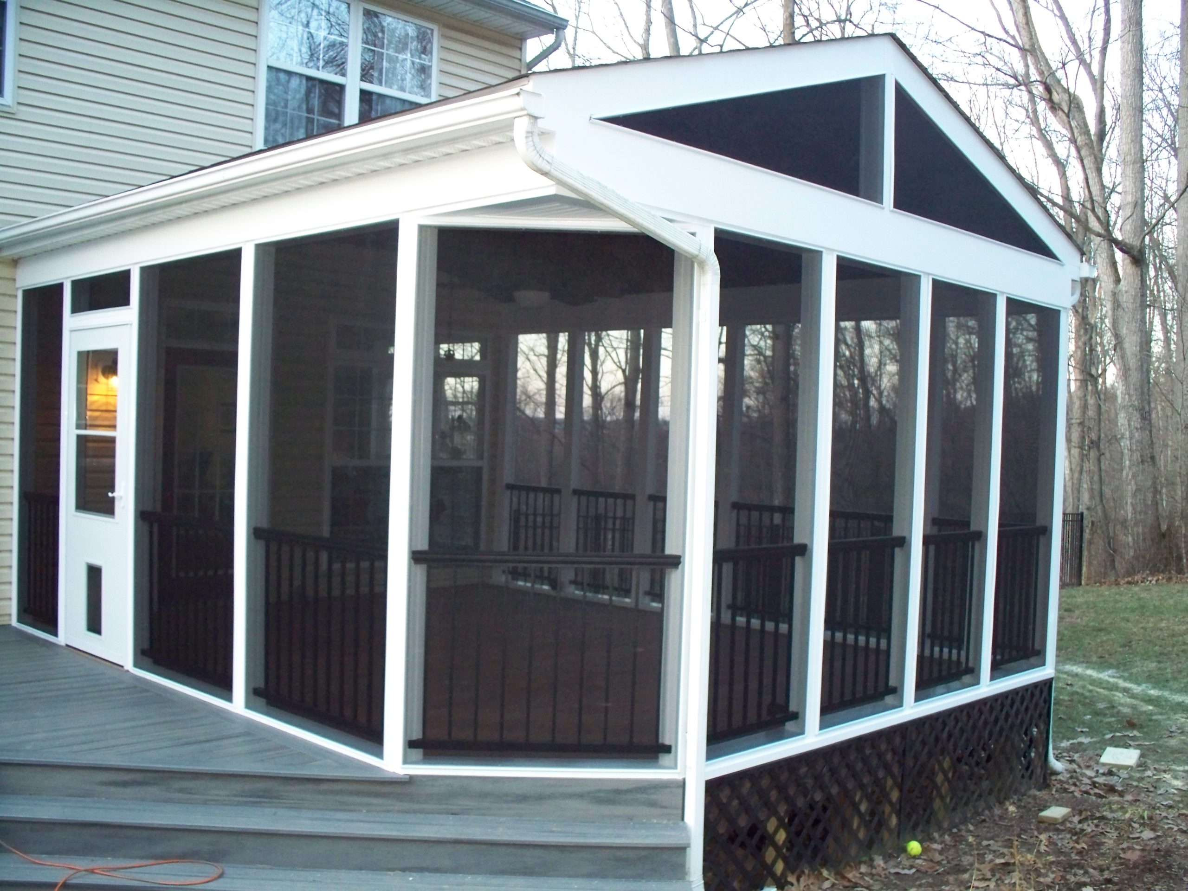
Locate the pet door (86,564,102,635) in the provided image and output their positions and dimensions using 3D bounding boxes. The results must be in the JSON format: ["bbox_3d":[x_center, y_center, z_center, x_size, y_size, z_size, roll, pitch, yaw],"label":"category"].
[{"bbox_3d":[-3.047,0.944,7.535,0.240,0.430,0.040,2,1,45],"label":"pet door"}]

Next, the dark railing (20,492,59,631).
[{"bbox_3d":[-3.652,0.753,8.273,0.730,0.860,0.085,2,1,45],"label":"dark railing"}]

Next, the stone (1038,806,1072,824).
[{"bbox_3d":[2.662,2.130,7.114,0.120,0.048,0.215,2,1,42],"label":"stone"}]

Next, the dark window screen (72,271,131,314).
[{"bbox_3d":[-3.012,-0.930,7.525,0.870,0.225,0.030,2,1,45],"label":"dark window screen"}]

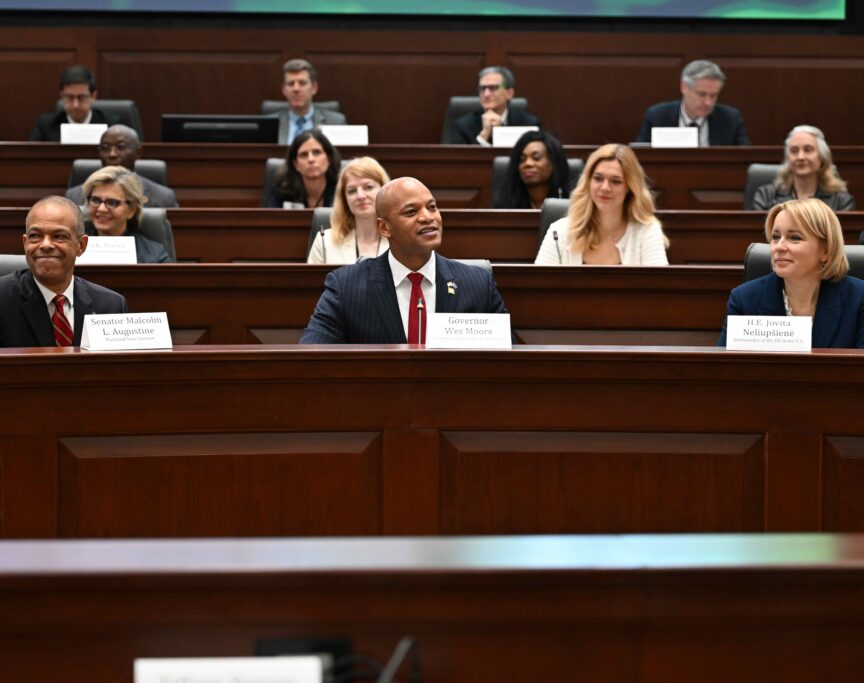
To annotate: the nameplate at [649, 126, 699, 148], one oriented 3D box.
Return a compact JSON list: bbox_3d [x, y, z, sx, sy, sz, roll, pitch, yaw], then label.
[{"bbox_3d":[1.149,-0.962,9.400,0.218,0.088,0.080,0,4,3],"label":"nameplate"}]

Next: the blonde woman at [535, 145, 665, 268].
[{"bbox_3d":[0.607,-0.089,7.118,0.500,1.240,0.720,1,4,7],"label":"blonde woman"}]

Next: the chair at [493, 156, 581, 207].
[{"bbox_3d":[0.474,-0.303,8.950,0.600,1.080,0.620,0,3,4],"label":"chair"}]

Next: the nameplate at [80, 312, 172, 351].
[{"bbox_3d":[-0.801,-0.026,5.220,0.225,0.090,0.080,-2,5,-24],"label":"nameplate"}]

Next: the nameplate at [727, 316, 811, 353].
[{"bbox_3d":[0.868,-0.021,5.120,0.219,0.087,0.080,1,4,8],"label":"nameplate"}]

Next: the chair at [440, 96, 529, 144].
[{"bbox_3d":[0.373,-0.713,10.304,0.640,1.120,0.660,-1,4,-18],"label":"chair"}]

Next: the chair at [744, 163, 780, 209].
[{"bbox_3d":[1.619,-0.273,8.970,0.600,1.080,0.620,1,3,12],"label":"chair"}]

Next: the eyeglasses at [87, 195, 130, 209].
[{"bbox_3d":[-1.199,-0.517,7.380,0.138,0.044,0.140,6,4,10],"label":"eyeglasses"}]

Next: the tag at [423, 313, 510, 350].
[{"bbox_3d":[0.099,-0.028,5.320,0.225,0.090,0.080,0,4,3],"label":"tag"}]

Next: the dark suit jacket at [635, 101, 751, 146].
[{"bbox_3d":[1.324,-0.905,10.114,0.580,0.640,0.420,0,4,2],"label":"dark suit jacket"}]

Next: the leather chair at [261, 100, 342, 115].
[{"bbox_3d":[-0.690,-0.732,10.451,0.620,1.080,0.650,0,4,-3],"label":"leather chair"}]

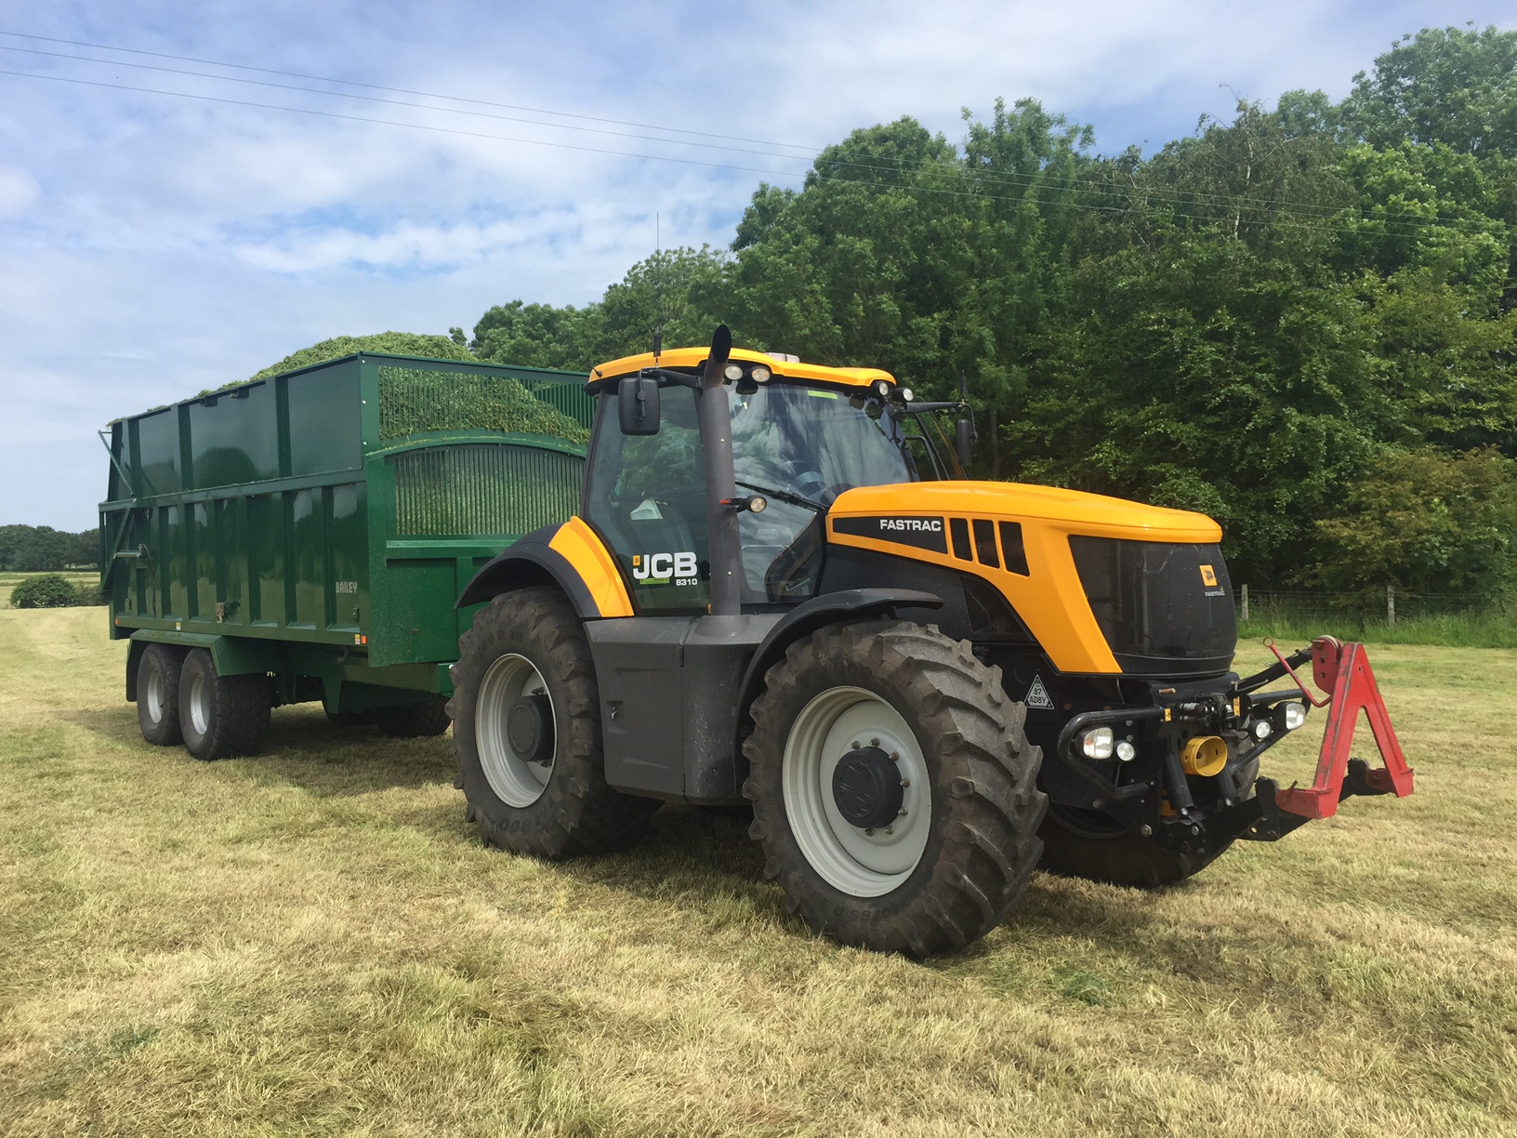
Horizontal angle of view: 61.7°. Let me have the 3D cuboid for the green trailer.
[{"bbox_3d":[-4.362,0.082,13.274,2.450,3.660,7.750,-2,1,-43],"label":"green trailer"}]

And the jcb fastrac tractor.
[{"bbox_3d":[0.727,0.192,7.833,2.800,3.330,5.900,-2,1,-42],"label":"jcb fastrac tractor"}]

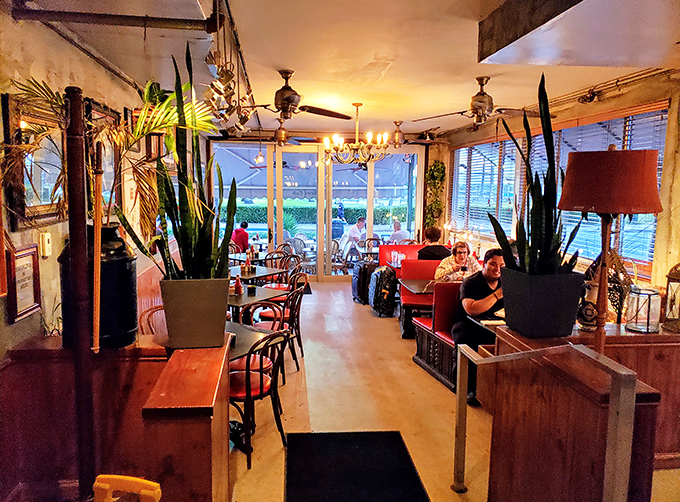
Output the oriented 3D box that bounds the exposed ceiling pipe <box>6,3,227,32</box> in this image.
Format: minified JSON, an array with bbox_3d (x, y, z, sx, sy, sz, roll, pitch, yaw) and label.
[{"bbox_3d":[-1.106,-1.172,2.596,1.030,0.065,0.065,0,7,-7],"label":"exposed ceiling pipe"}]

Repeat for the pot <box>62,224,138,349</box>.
[{"bbox_3d":[-1.222,0.152,2.613,0.345,0.600,0.345,-3,8,-24],"label":"pot"}]

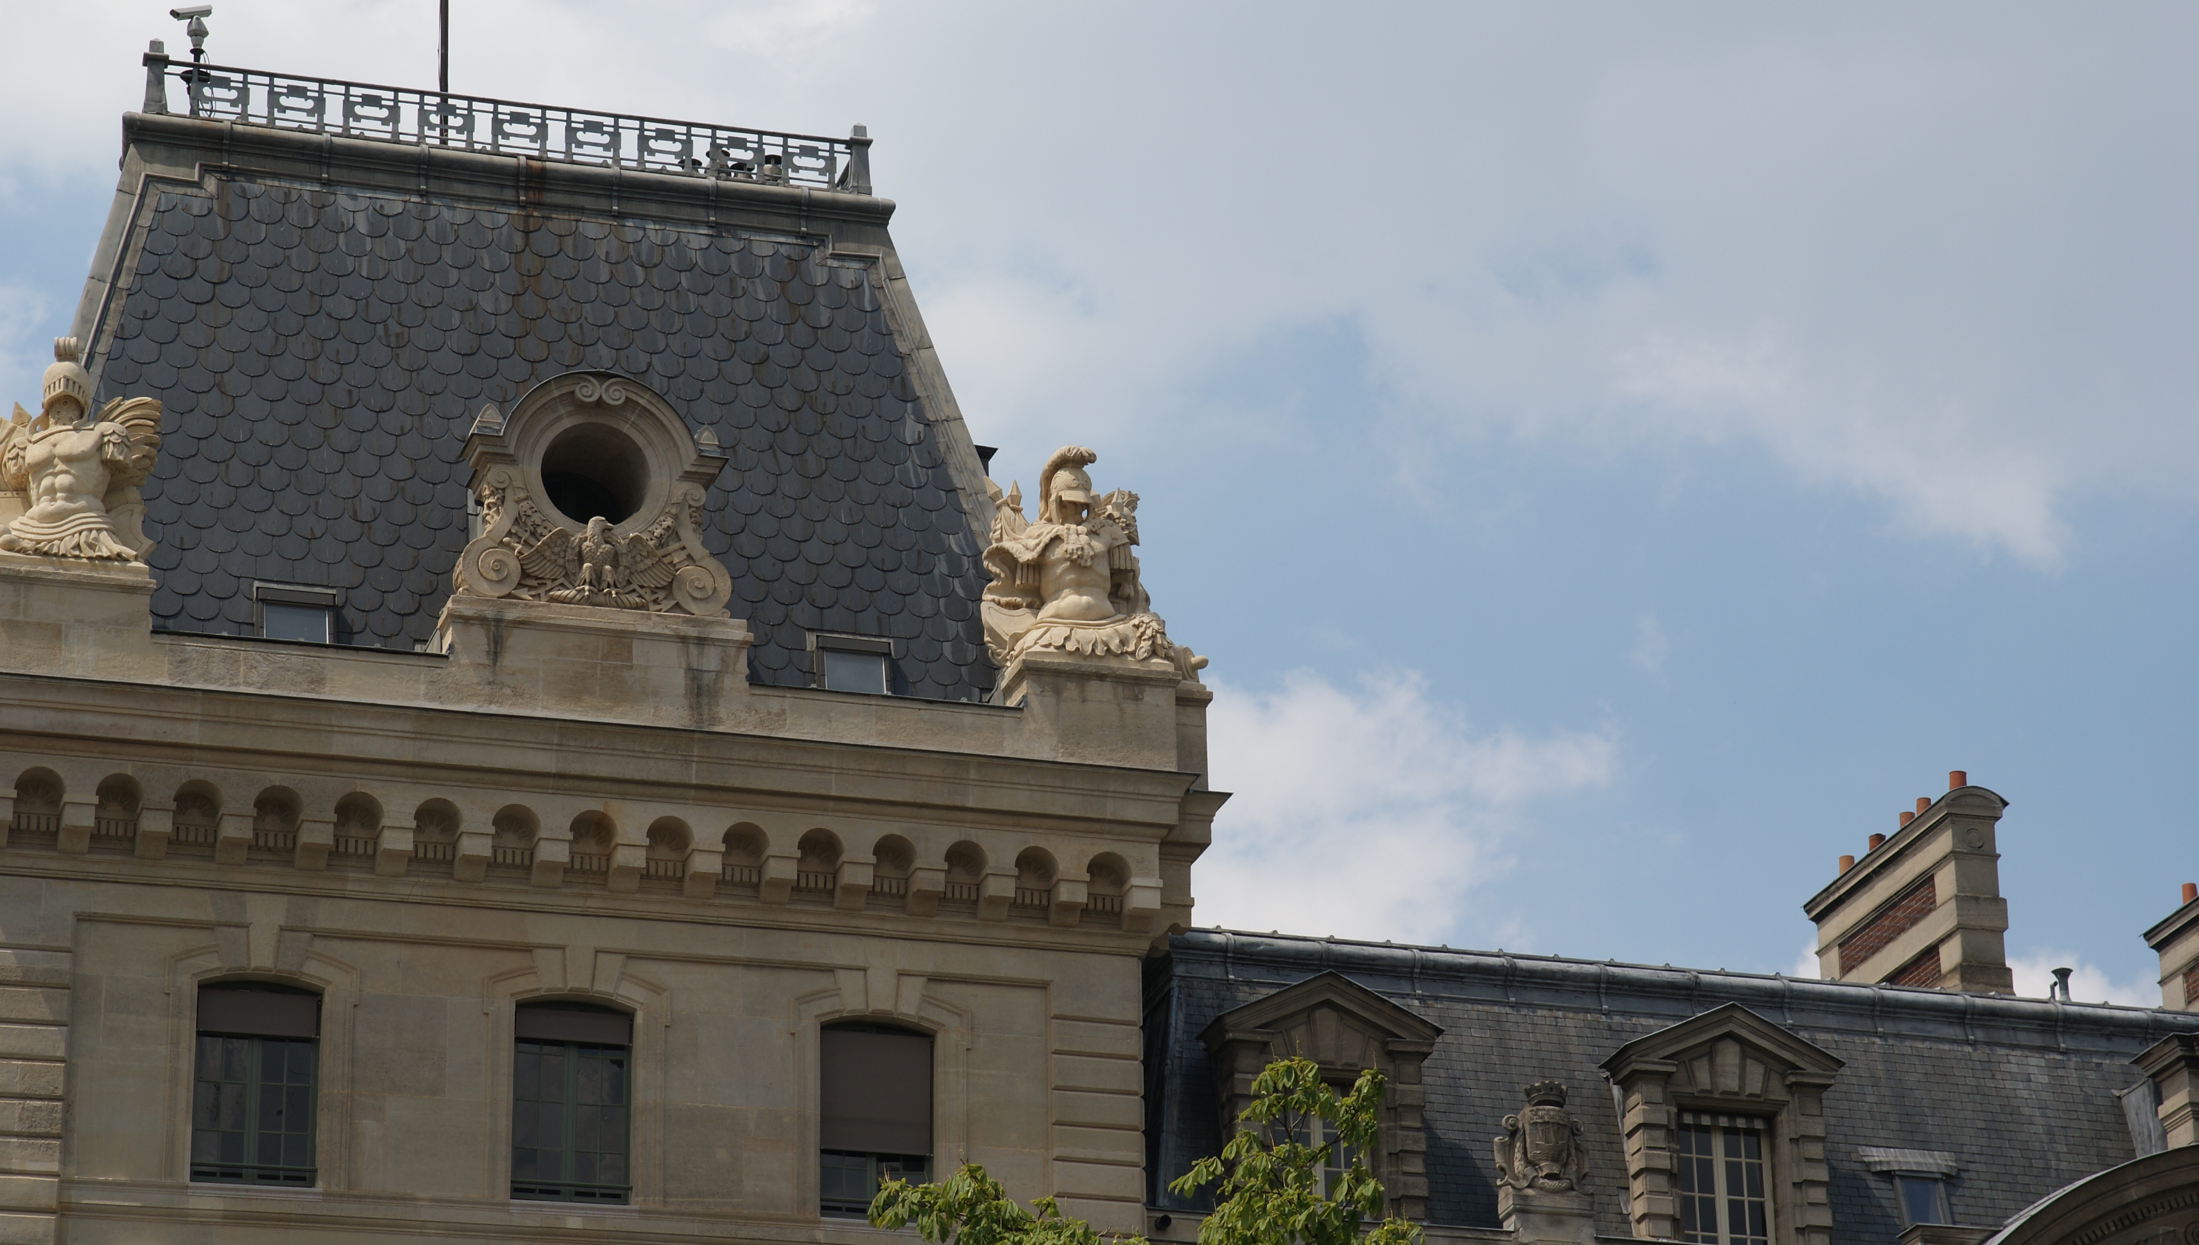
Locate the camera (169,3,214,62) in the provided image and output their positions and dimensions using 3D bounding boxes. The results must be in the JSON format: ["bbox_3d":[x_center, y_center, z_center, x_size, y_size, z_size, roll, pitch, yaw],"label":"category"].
[{"bbox_3d":[-10.180,-6.579,71.927,0.430,0.580,0.220,12,-24,-30],"label":"camera"}]

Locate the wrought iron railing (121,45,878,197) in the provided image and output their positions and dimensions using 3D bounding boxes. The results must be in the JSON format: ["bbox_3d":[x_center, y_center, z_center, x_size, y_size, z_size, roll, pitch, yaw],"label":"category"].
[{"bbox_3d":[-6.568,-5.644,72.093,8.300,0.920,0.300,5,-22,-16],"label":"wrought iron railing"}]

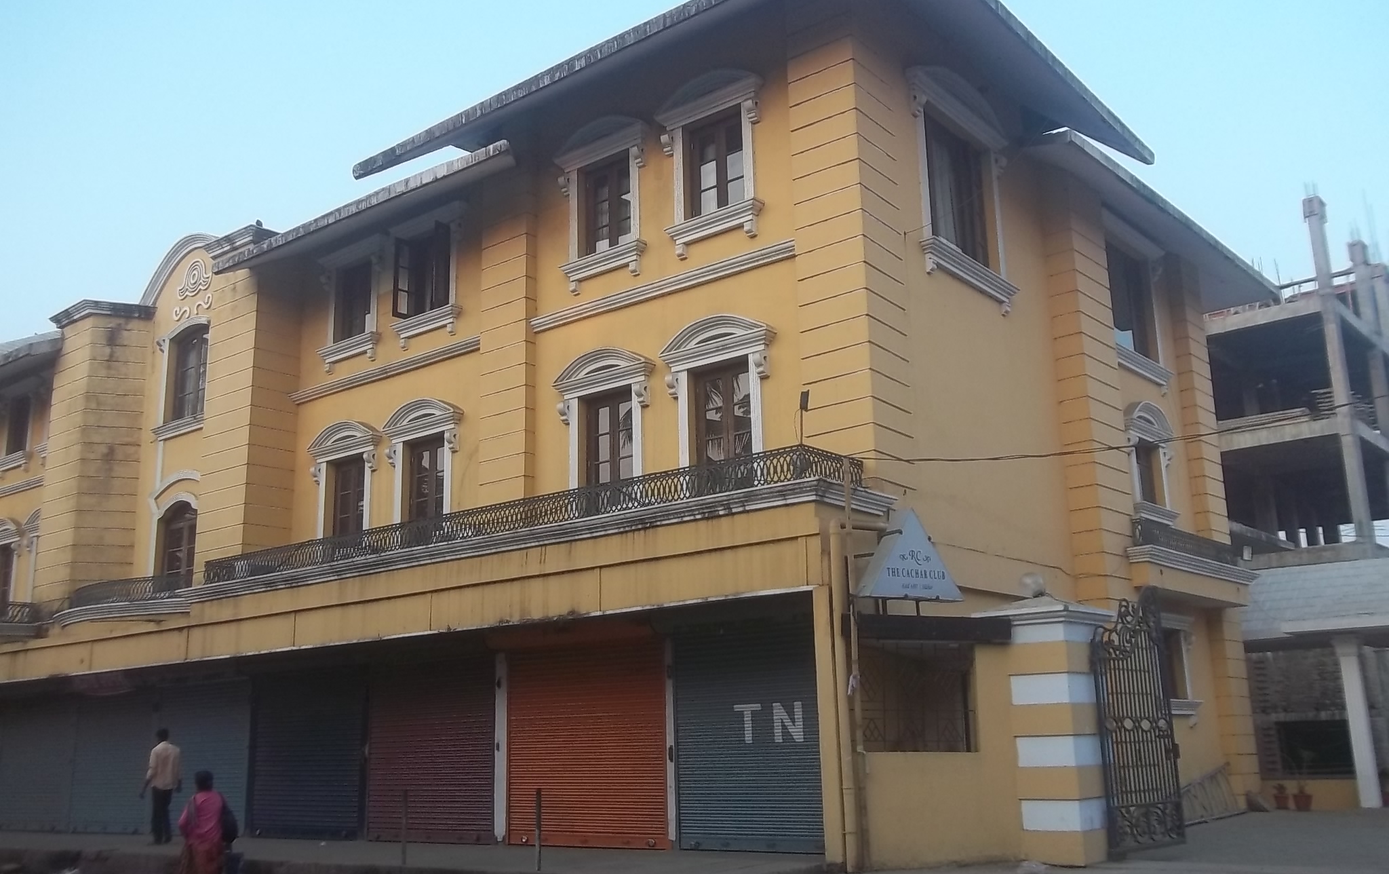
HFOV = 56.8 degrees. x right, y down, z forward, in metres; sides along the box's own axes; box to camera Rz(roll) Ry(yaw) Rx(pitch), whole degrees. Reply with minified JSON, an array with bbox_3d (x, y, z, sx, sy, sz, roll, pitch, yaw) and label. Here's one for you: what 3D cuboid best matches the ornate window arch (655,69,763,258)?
[{"bbox_3d":[0.220,-3.694,17.347,1.780,2.525,0.300,-12,-17,38],"label":"ornate window arch"}]

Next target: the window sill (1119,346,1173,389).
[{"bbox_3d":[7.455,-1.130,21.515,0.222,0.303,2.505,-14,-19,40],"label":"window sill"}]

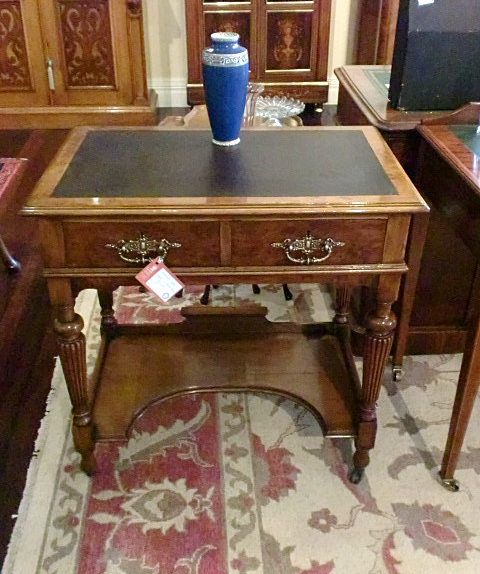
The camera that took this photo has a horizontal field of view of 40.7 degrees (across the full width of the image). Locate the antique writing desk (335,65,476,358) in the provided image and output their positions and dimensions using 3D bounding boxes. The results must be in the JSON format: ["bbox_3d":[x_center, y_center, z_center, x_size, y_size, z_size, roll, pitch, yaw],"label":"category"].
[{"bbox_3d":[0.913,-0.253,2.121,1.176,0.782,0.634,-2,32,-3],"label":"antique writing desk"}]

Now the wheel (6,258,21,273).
[{"bbox_3d":[-0.882,-0.081,2.518,0.051,0.046,0.046,0,32,-2],"label":"wheel"}]

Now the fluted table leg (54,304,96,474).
[{"bbox_3d":[-0.373,0.261,1.507,0.061,0.532,0.061,0,32,-2],"label":"fluted table leg"}]

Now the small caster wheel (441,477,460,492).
[{"bbox_3d":[0.525,0.490,1.623,0.046,0.034,0.036,0,32,-2],"label":"small caster wheel"}]

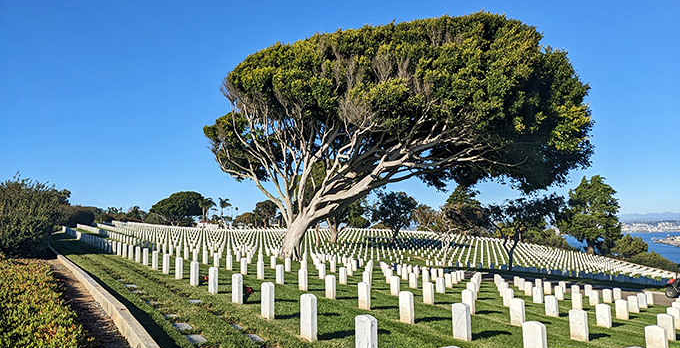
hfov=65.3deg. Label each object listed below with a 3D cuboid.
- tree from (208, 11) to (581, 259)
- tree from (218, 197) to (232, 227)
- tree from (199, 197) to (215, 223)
[{"bbox_3d":[3.529,-2.247,32.000,23.409,14.979,16.500,-1,-6,0],"label":"tree"},{"bbox_3d":[-34.972,11.835,162.000,4.188,9.270,4.188,-1,-6,0],"label":"tree"},{"bbox_3d":[-40.121,11.614,160.000,4.713,9.006,4.713,-1,-6,0],"label":"tree"}]

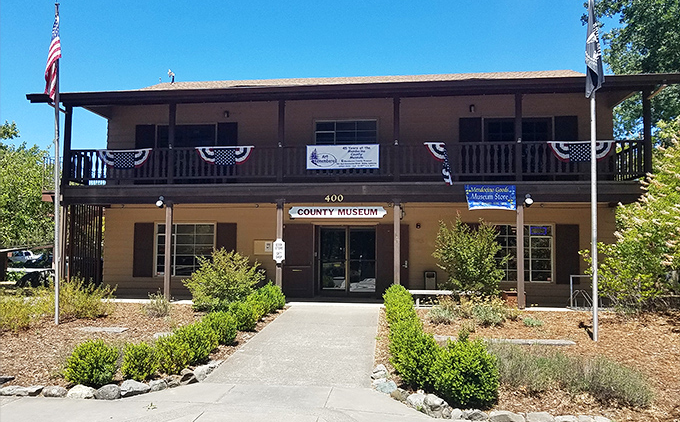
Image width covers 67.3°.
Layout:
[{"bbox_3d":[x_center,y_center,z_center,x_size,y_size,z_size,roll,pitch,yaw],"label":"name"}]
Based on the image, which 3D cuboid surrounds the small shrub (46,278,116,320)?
[{"bbox_3d":[-5.697,1.915,11.281,1.544,0.757,1.194,2,-3,-27],"label":"small shrub"}]

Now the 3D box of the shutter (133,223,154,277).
[{"bbox_3d":[-6.077,1.216,15.784,0.613,1.660,0.050,0,-4,7],"label":"shutter"}]

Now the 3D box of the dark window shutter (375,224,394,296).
[{"bbox_3d":[1.501,1.412,14.343,0.877,2.048,0.045,0,-3,7],"label":"dark window shutter"}]

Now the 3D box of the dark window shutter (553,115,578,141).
[{"bbox_3d":[6.364,-1.663,14.288,0.620,1.989,0.045,0,-4,6],"label":"dark window shutter"}]

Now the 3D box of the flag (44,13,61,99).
[{"bbox_3d":[-5.714,-3.091,10.150,0.310,1.770,0.240,0,-4,6],"label":"flag"}]

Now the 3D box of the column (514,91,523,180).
[{"bbox_3d":[4.507,-1.830,12.917,0.155,2.244,0.155,0,-4,7],"label":"column"}]

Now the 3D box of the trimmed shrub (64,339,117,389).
[{"bbox_3d":[-3.147,1.930,6.483,0.588,0.598,0.588,0,-4,7],"label":"trimmed shrub"}]

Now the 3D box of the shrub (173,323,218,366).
[{"bbox_3d":[-2.171,1.991,7.692,0.645,0.601,0.645,0,-4,7],"label":"shrub"}]

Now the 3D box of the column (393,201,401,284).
[{"bbox_3d":[1.436,1.076,12.752,0.145,2.581,0.145,0,-4,6],"label":"column"}]

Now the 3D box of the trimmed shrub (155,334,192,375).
[{"bbox_3d":[-2.325,2.004,7.144,0.487,0.533,0.487,0,-4,7],"label":"trimmed shrub"}]

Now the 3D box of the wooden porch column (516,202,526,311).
[{"bbox_3d":[4.406,1.076,12.419,0.145,2.581,0.145,0,-4,6],"label":"wooden porch column"}]

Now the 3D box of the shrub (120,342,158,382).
[{"bbox_3d":[-2.677,1.996,6.843,0.502,0.438,0.502,1,-3,-21],"label":"shrub"}]

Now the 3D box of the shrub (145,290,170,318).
[{"bbox_3d":[-3.967,2.021,11.100,0.560,0.600,0.560,0,-4,6],"label":"shrub"}]

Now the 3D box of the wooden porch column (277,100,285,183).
[{"bbox_3d":[-1.514,-1.799,13.273,0.145,2.181,0.145,0,-4,6],"label":"wooden porch column"}]

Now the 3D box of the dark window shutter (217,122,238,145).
[{"bbox_3d":[-3.328,-1.615,15.105,0.604,1.989,0.040,0,-3,7],"label":"dark window shutter"}]

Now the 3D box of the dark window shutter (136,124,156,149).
[{"bbox_3d":[-5.870,-1.609,15.410,0.607,1.980,0.040,0,-3,7],"label":"dark window shutter"}]

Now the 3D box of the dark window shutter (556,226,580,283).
[{"bbox_3d":[6.389,1.211,14.297,0.617,1.660,0.050,0,-4,7],"label":"dark window shutter"}]

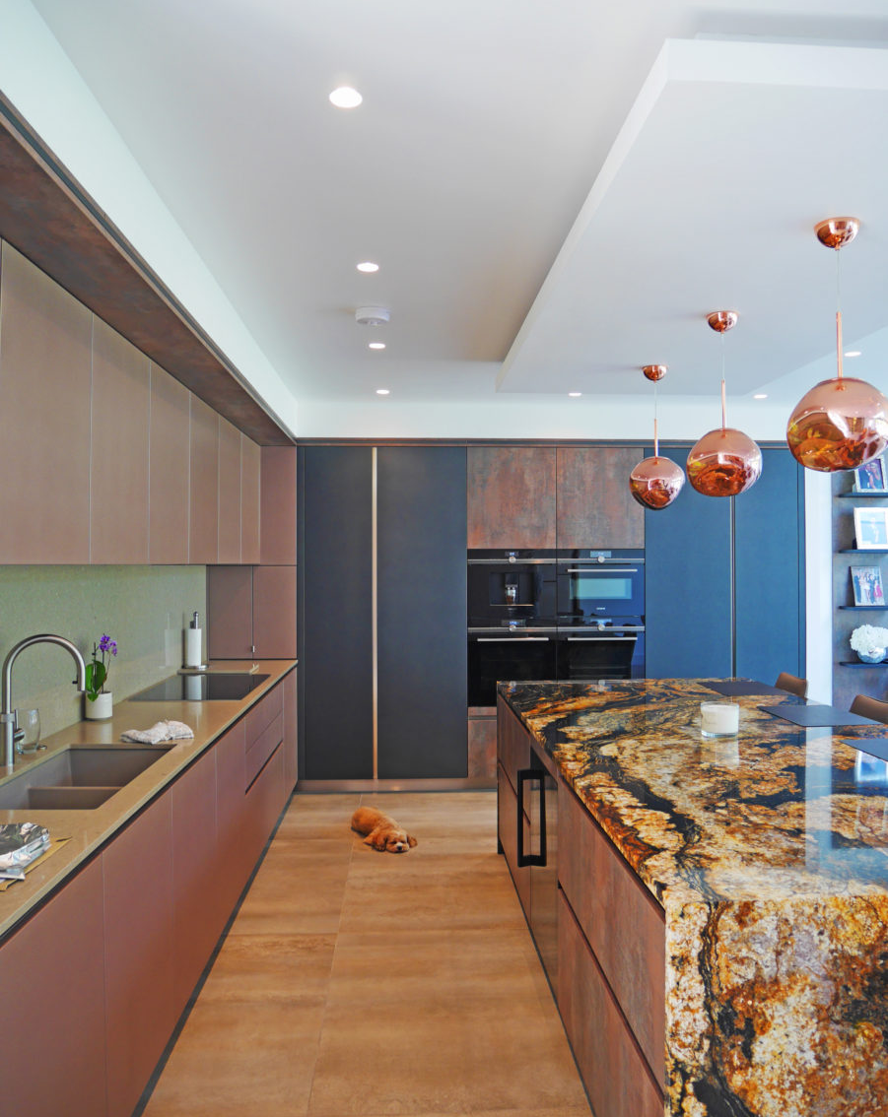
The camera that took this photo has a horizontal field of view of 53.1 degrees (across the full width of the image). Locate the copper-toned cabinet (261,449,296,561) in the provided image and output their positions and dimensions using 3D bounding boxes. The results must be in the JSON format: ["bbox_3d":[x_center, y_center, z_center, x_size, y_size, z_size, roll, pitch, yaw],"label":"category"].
[{"bbox_3d":[-1.104,-0.353,6.122,0.238,0.794,0.450,0,0,-3],"label":"copper-toned cabinet"}]

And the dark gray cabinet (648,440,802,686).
[{"bbox_3d":[1.895,0.412,6.329,1.100,2.328,0.600,0,0,-3],"label":"dark gray cabinet"}]

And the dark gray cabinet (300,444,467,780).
[{"bbox_3d":[-0.421,0.360,6.252,1.135,2.260,0.600,0,0,-2],"label":"dark gray cabinet"}]

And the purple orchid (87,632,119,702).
[{"bbox_3d":[-1.396,0.445,3.633,0.135,0.280,0.130,0,0,-2],"label":"purple orchid"}]

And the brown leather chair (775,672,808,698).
[{"bbox_3d":[1.604,1.066,4.622,0.480,0.950,0.430,0,0,-2],"label":"brown leather chair"}]

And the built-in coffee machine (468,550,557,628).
[{"bbox_3d":[0.448,0.177,6.215,0.598,0.478,0.500,0,0,-3],"label":"built-in coffee machine"}]

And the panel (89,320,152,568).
[{"bbox_3d":[-1.285,-0.371,3.073,0.350,0.790,0.630,0,0,-2],"label":"panel"}]

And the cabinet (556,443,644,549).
[{"bbox_3d":[1.045,-0.408,6.297,0.595,0.690,0.570,0,0,-2],"label":"cabinet"}]

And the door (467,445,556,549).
[{"bbox_3d":[0.454,-0.410,5.944,0.597,0.675,0.040,0,0,-3],"label":"door"}]

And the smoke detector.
[{"bbox_3d":[-0.301,-1.026,3.770,0.144,0.042,0.144,0,0,-3],"label":"smoke detector"}]

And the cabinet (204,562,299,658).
[{"bbox_3d":[-1.288,0.360,6.146,0.602,0.621,0.520,0,0,-3],"label":"cabinet"}]

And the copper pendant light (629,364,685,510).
[{"bbox_3d":[0.998,-0.573,4.179,0.262,0.670,0.262,0,0,-2],"label":"copper pendant light"}]

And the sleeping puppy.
[{"bbox_3d":[-0.344,1.474,4.880,0.220,0.145,0.500,0,0,-30],"label":"sleeping puppy"}]

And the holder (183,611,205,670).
[{"bbox_3d":[-1.470,0.481,5.261,0.140,0.335,0.140,0,0,-2],"label":"holder"}]

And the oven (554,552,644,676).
[{"bbox_3d":[1.046,0.469,6.266,0.602,1.062,0.550,0,0,-3],"label":"oven"}]

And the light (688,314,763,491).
[{"bbox_3d":[1.054,-0.574,3.337,0.280,0.685,0.280,0,0,-3],"label":"light"}]

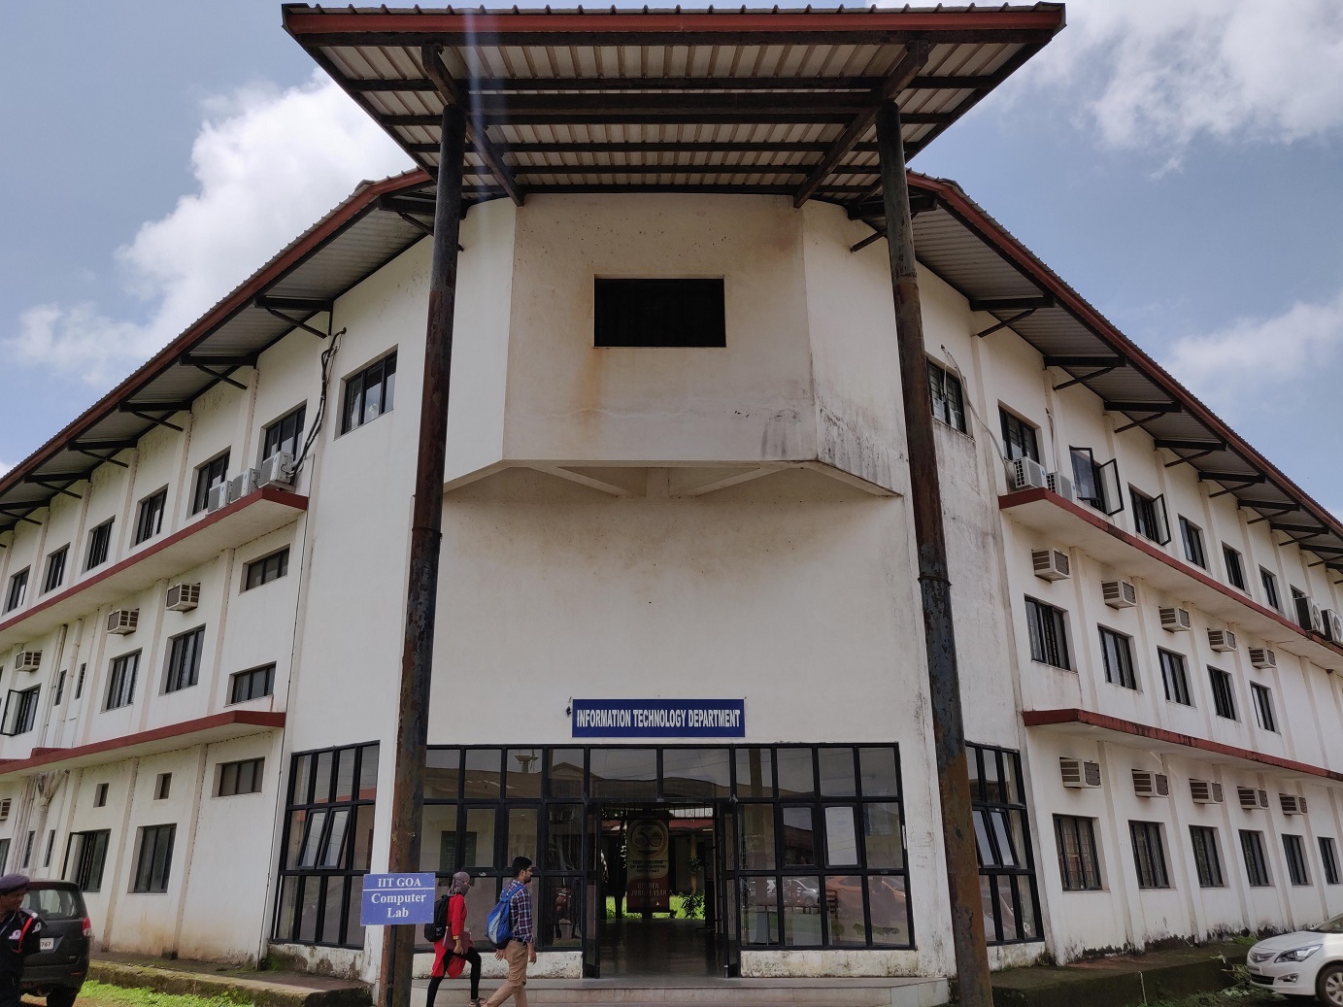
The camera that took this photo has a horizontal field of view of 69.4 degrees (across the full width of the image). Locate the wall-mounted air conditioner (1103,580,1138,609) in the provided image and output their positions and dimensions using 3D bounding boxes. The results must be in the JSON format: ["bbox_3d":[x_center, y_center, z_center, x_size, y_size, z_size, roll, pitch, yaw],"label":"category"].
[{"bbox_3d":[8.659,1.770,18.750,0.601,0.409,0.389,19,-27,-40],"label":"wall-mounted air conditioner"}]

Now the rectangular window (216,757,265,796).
[{"bbox_3d":[-7.545,4.846,17.095,1.832,0.583,0.160,-18,-27,38],"label":"rectangular window"}]

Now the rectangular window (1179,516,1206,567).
[{"bbox_3d":[13.924,1.109,25.942,1.784,1.280,0.160,19,-28,-41],"label":"rectangular window"}]

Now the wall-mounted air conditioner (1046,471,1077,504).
[{"bbox_3d":[7.612,-0.226,18.909,0.730,0.530,0.270,19,-28,-41],"label":"wall-mounted air conditioner"}]

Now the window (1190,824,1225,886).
[{"bbox_3d":[11.149,7.383,20.246,1.632,1.178,0.150,19,-28,-40],"label":"window"}]

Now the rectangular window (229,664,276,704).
[{"bbox_3d":[-7.770,3.394,18.056,1.746,0.610,0.120,-18,-27,38],"label":"rectangular window"}]

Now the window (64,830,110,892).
[{"bbox_3d":[-11.890,7.292,19.786,1.817,1.159,0.260,-18,-27,39],"label":"window"}]

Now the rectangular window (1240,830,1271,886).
[{"bbox_3d":[12.625,7.699,21.018,1.530,1.125,0.120,19,-27,-40],"label":"rectangular window"}]

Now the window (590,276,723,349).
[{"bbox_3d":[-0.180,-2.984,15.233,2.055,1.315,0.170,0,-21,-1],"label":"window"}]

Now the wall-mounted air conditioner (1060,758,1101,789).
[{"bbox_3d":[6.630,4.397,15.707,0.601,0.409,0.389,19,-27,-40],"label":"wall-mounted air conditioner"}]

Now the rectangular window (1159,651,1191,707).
[{"bbox_3d":[11.183,3.906,21.620,1.671,1.170,0.150,19,-28,-40],"label":"rectangular window"}]

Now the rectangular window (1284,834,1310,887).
[{"bbox_3d":[14.670,8.403,22.858,1.530,1.125,0.120,19,-27,-40],"label":"rectangular window"}]

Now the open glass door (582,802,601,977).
[{"bbox_3d":[-1.079,5.263,13.286,0.240,2.250,0.090,0,-21,-1],"label":"open glass door"}]

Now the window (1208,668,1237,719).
[{"bbox_3d":[12.593,4.385,22.198,1.530,1.120,0.120,19,-27,-40],"label":"window"}]

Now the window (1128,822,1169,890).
[{"bbox_3d":[8.534,6.291,17.338,1.530,1.125,0.120,19,-27,-40],"label":"window"}]

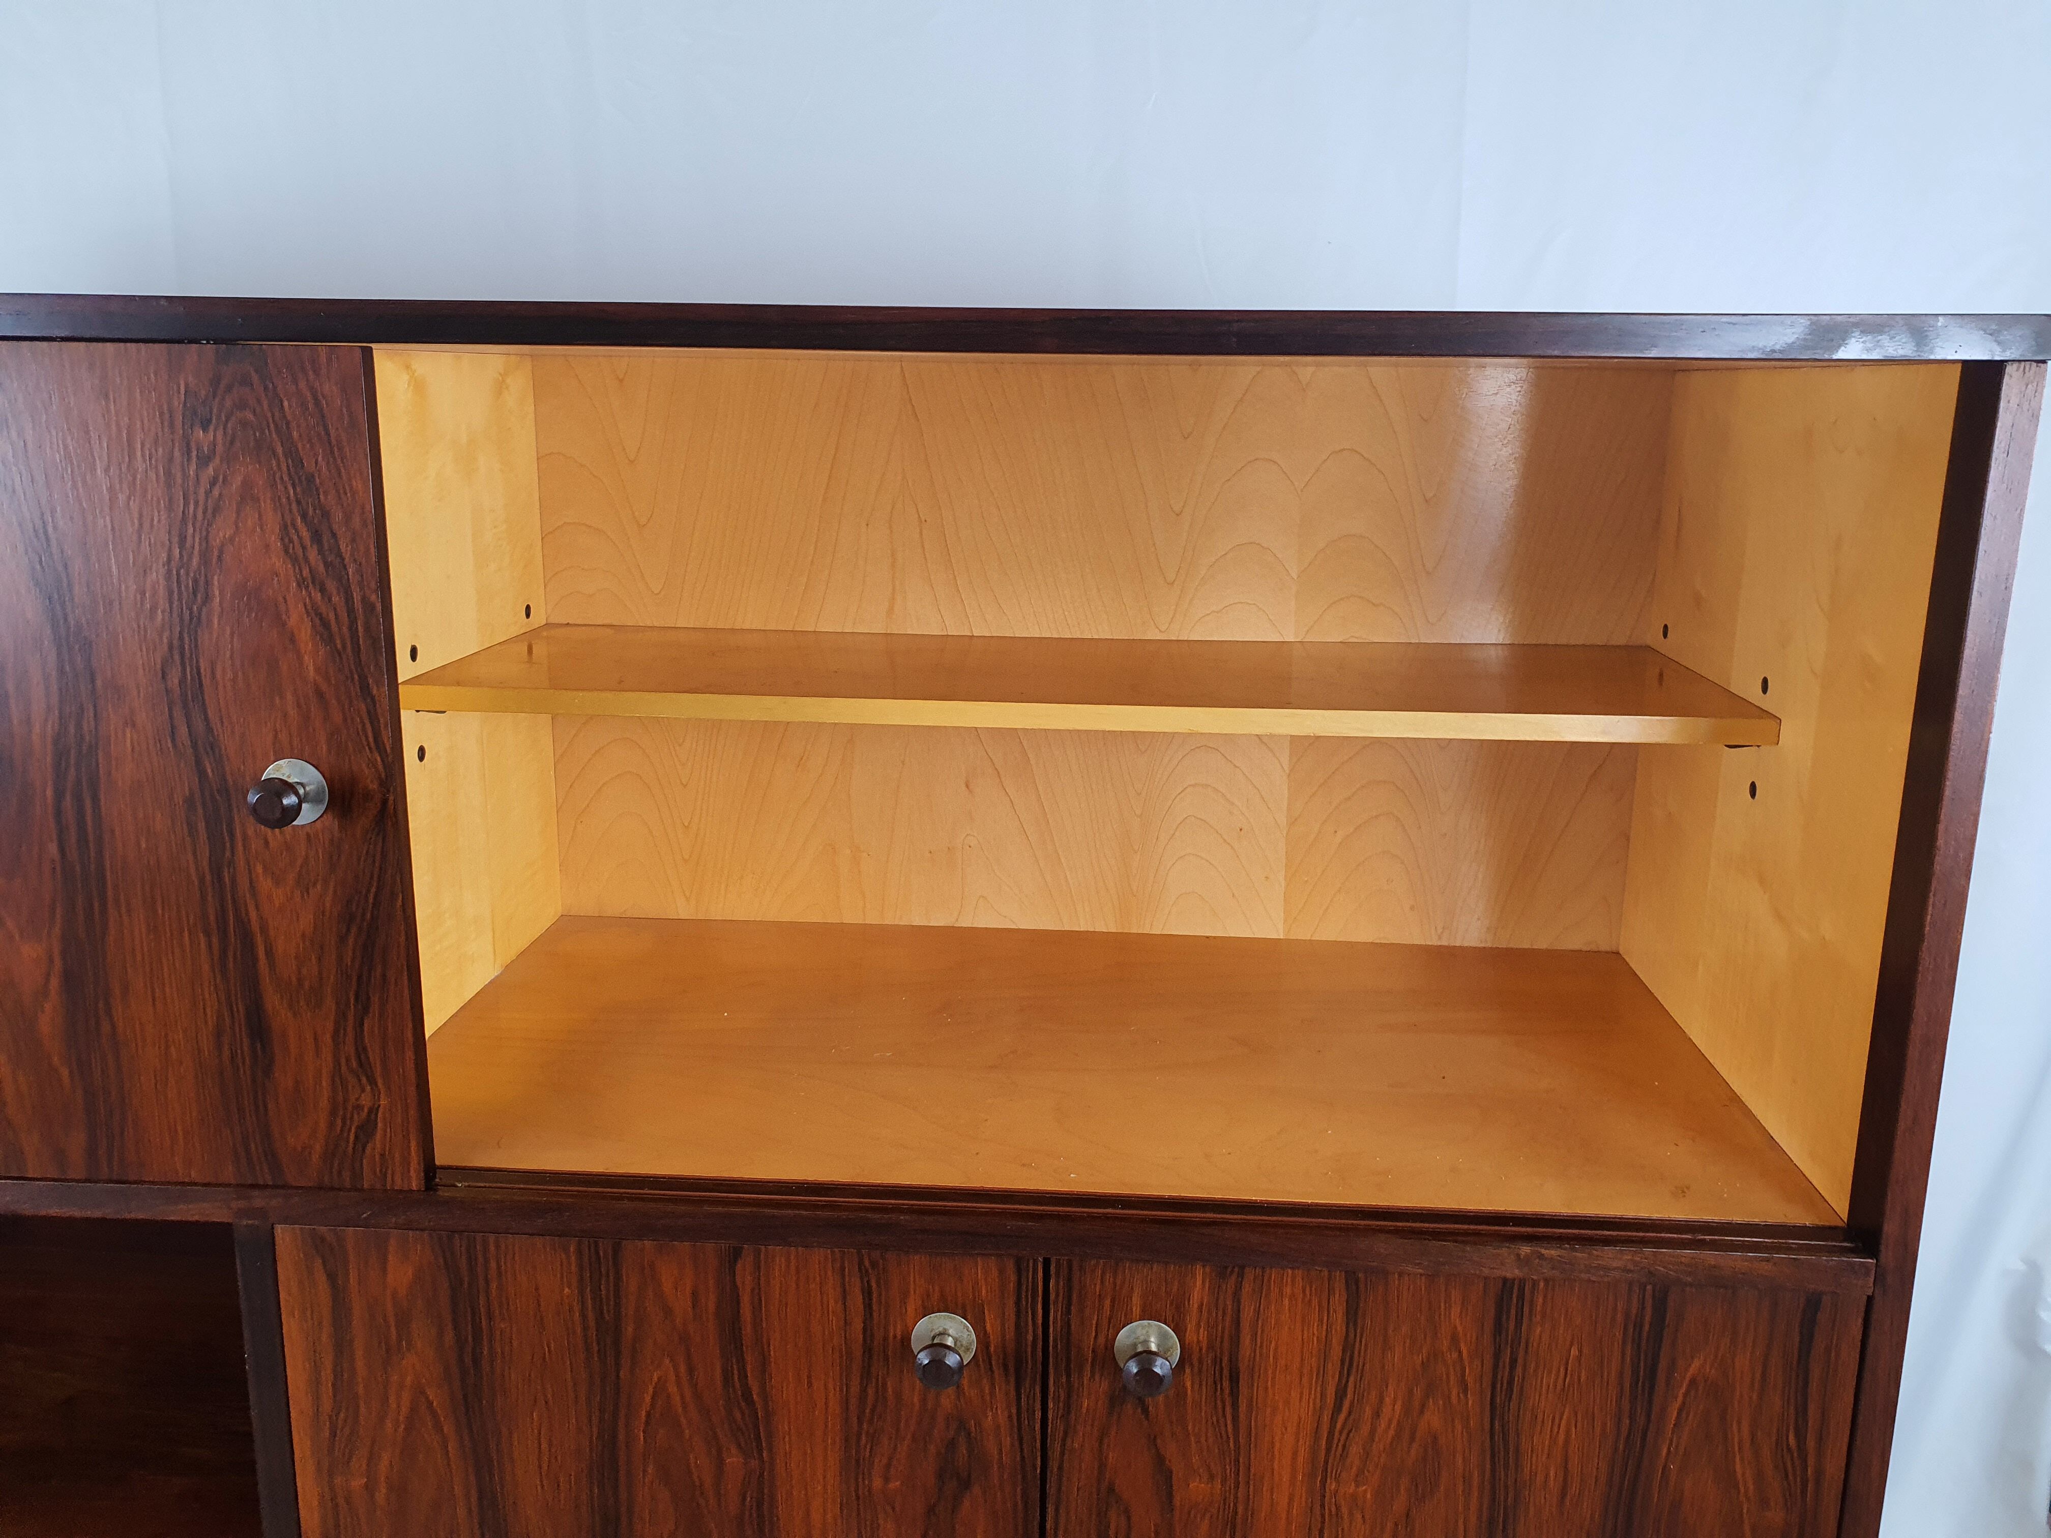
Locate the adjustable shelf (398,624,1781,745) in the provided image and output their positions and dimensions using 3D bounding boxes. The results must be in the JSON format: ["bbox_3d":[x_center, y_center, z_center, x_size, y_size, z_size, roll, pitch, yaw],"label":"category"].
[{"bbox_3d":[0.033,-0.062,1.043,0.828,0.017,0.248,2,14,4],"label":"adjustable shelf"}]

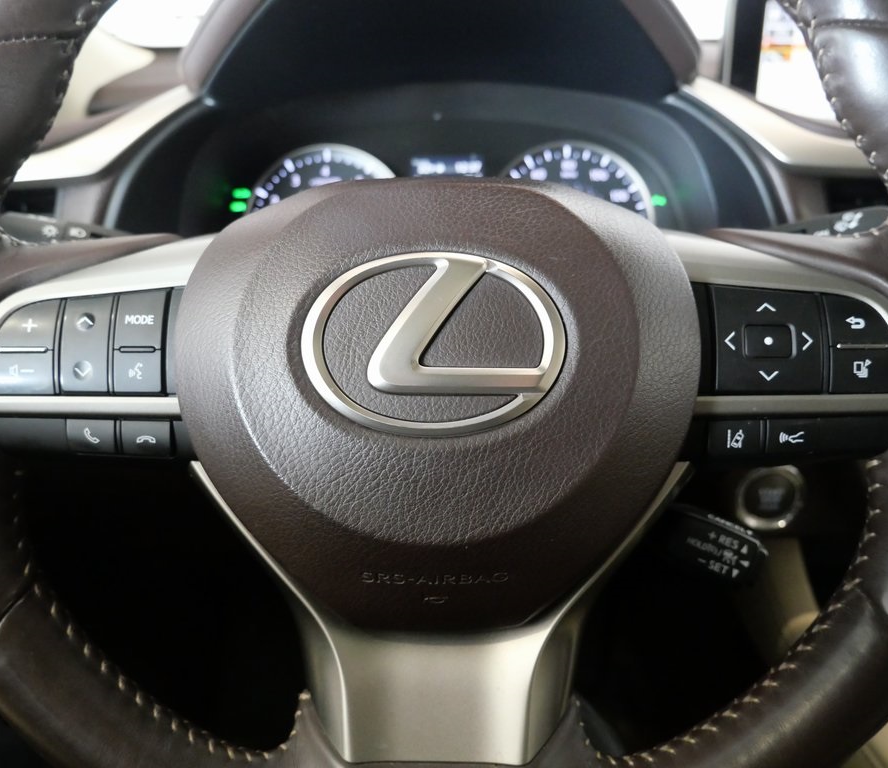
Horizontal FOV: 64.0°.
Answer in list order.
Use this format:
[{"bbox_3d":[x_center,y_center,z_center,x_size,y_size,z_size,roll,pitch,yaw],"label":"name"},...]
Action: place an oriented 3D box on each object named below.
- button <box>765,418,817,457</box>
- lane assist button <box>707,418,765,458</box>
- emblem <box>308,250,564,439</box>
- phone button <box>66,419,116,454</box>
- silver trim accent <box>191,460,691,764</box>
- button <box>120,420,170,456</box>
[{"bbox_3d":[0.115,0.017,0.238,0.018,0.013,0.008,0,5,4],"label":"button"},{"bbox_3d":[0.097,0.018,0.240,0.018,0.012,0.008,0,5,4],"label":"lane assist button"},{"bbox_3d":[-0.003,-0.012,0.216,0.079,0.056,0.007,0,2,1],"label":"emblem"},{"bbox_3d":[-0.119,0.018,0.243,0.017,0.013,0.008,0,5,-2],"label":"phone button"},{"bbox_3d":[-0.001,0.076,0.237,0.166,0.101,0.045,0,0,1],"label":"silver trim accent"},{"bbox_3d":[-0.101,0.018,0.244,0.017,0.012,0.008,0,5,-2],"label":"button"}]

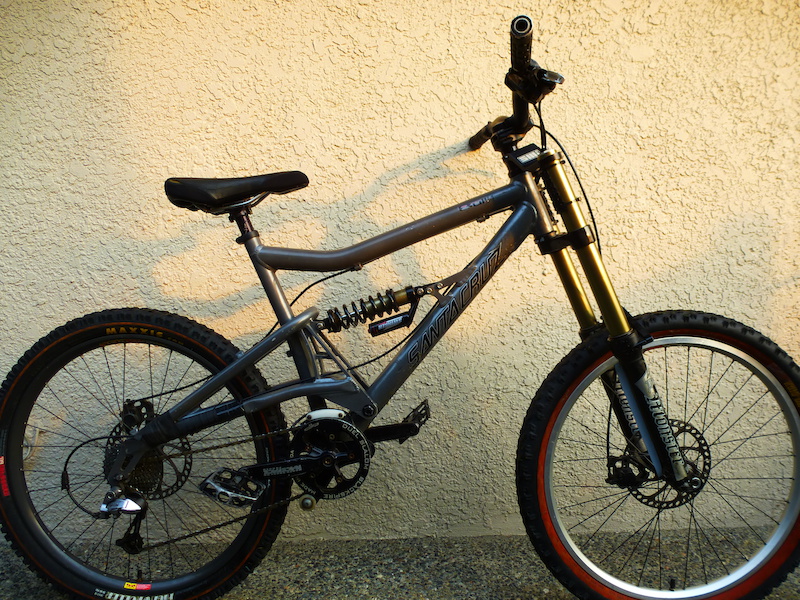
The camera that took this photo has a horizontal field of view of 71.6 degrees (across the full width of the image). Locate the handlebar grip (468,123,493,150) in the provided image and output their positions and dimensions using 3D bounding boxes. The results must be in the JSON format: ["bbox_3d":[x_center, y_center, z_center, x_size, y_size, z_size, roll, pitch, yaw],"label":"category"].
[{"bbox_3d":[0.206,-0.417,1.420,0.032,0.032,0.130,0,1,-10],"label":"handlebar grip"}]

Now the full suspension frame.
[{"bbox_3d":[-0.003,0.052,1.163,1.170,0.700,0.200,0,3,1],"label":"full suspension frame"}]

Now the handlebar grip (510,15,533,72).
[{"bbox_3d":[0.189,-0.394,0.860,0.033,0.033,0.135,0,-2,12],"label":"handlebar grip"}]

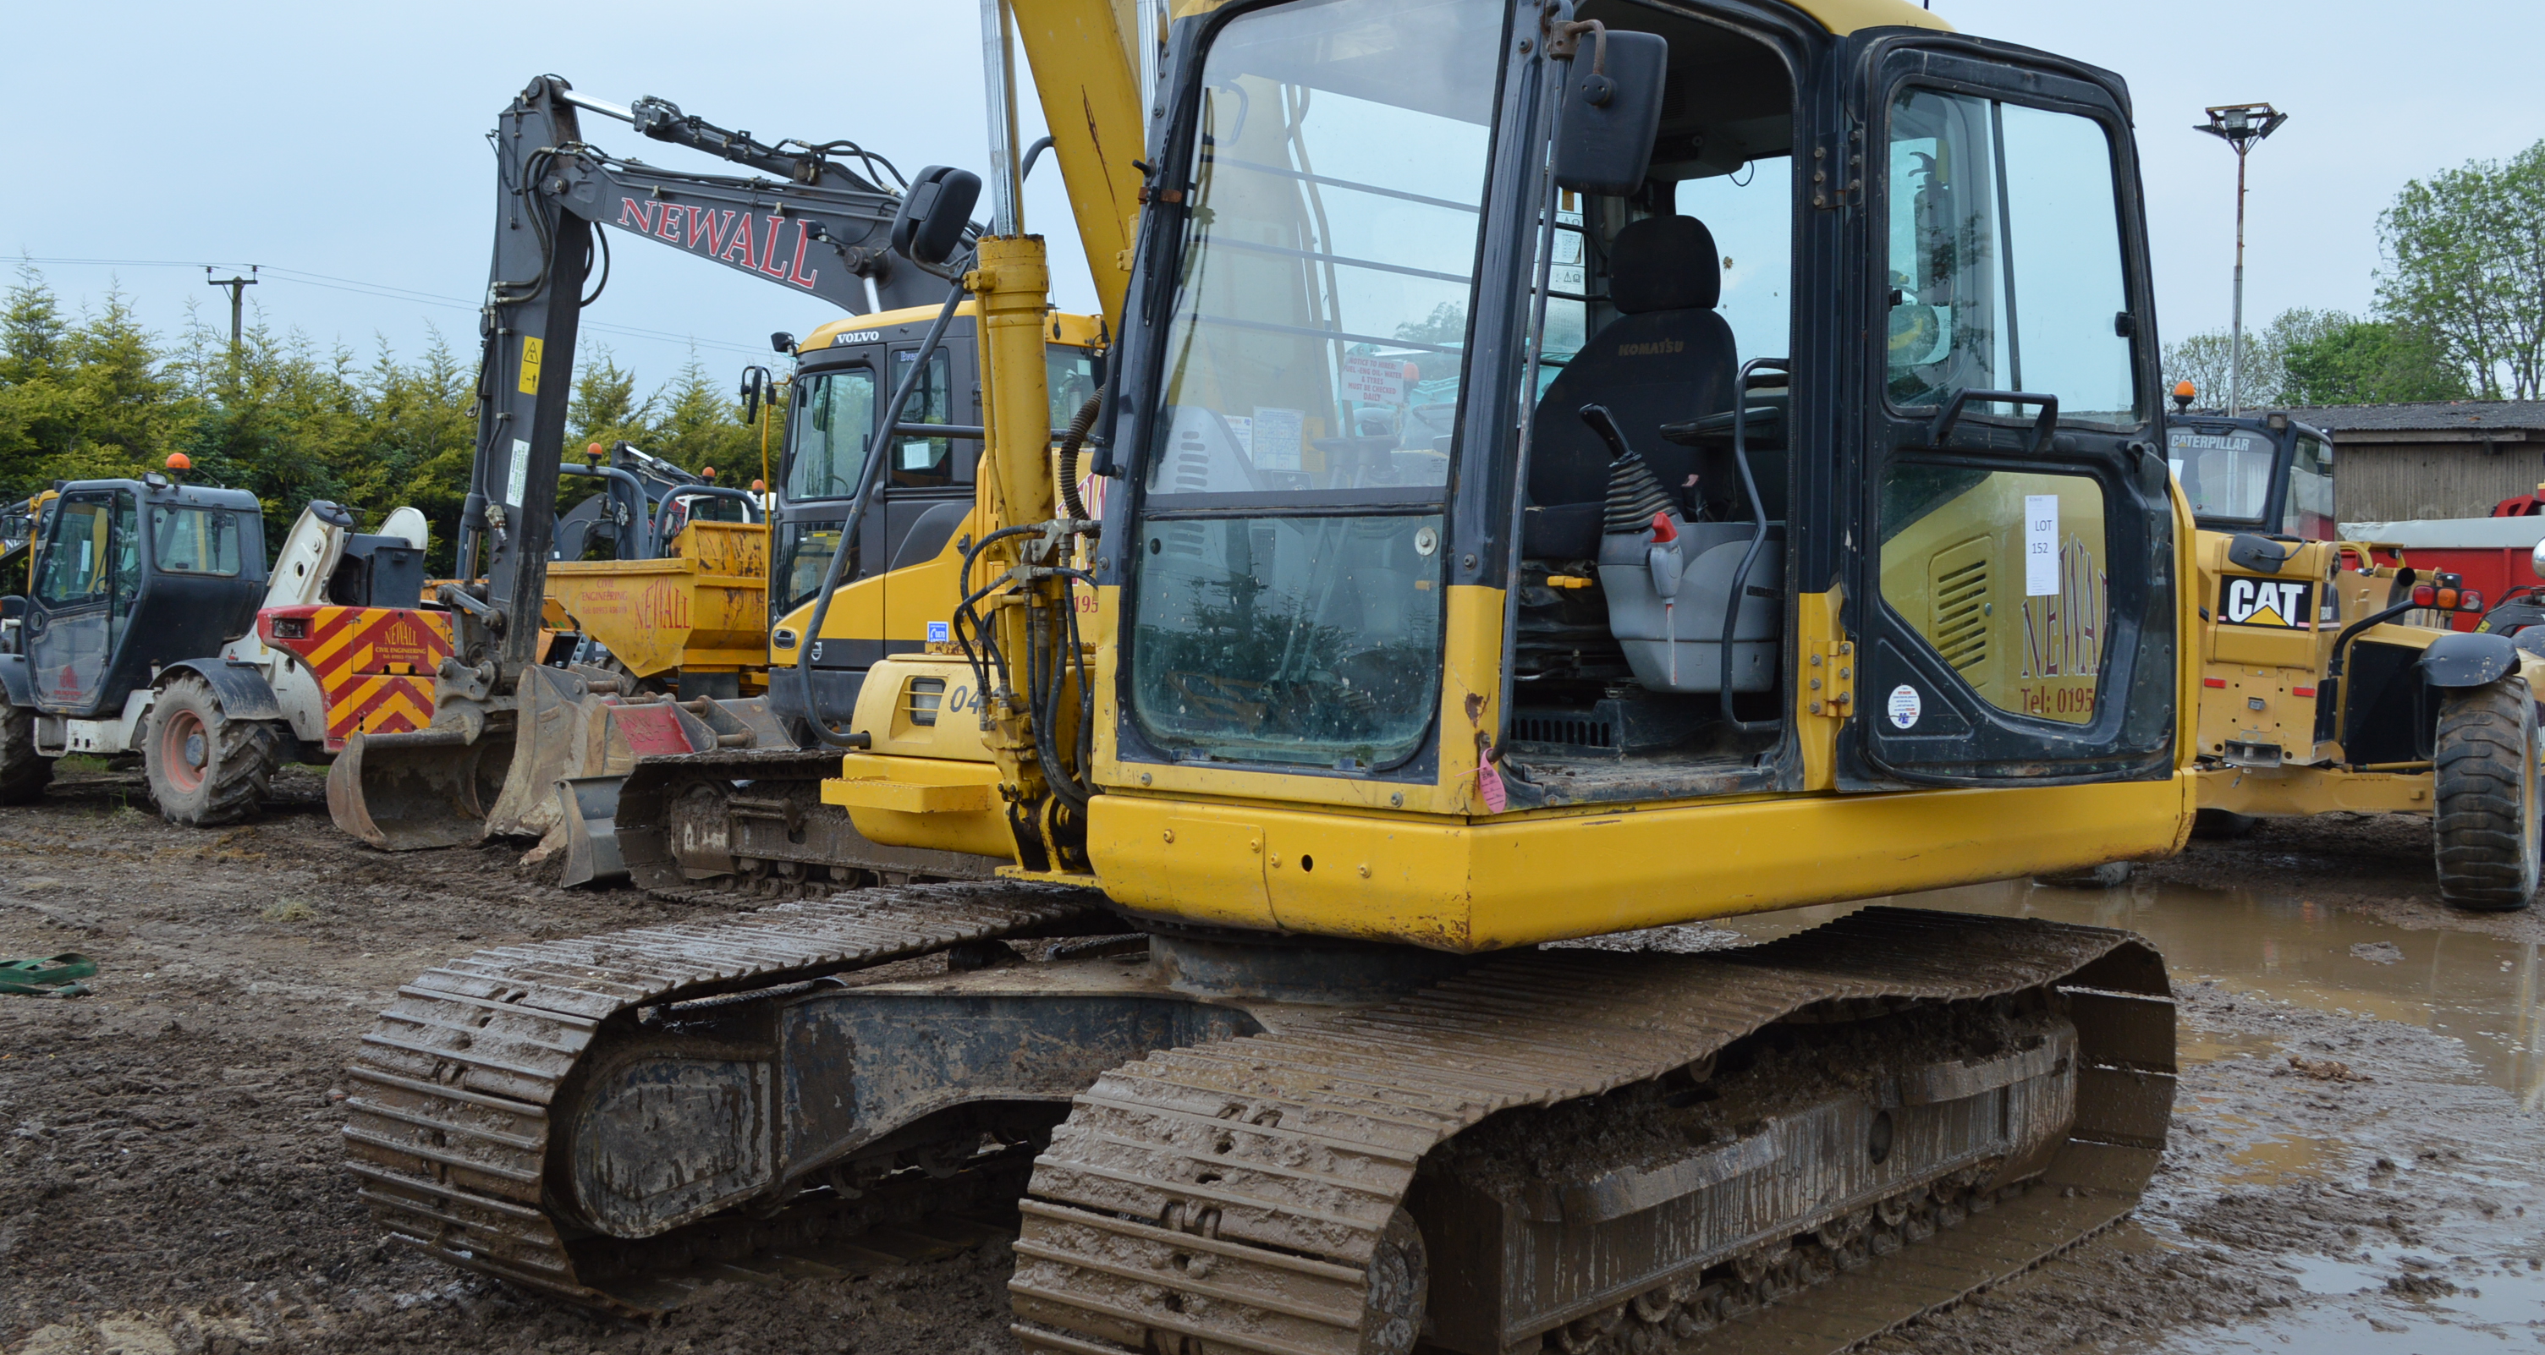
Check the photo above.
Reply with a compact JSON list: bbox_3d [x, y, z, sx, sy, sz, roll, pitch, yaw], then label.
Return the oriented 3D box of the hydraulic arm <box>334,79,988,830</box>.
[{"bbox_3d":[-3.413,-1.287,15.071,5.300,4.700,1.200,2,1,36],"label":"hydraulic arm"}]

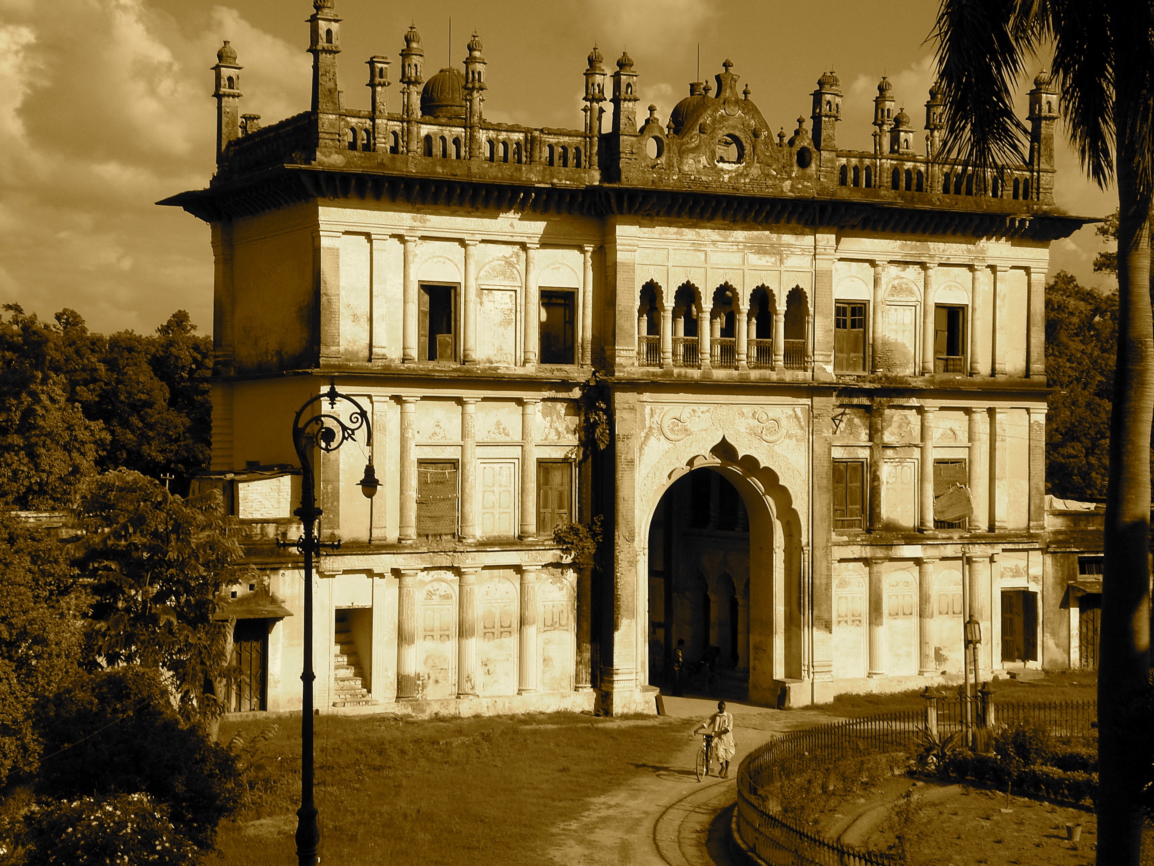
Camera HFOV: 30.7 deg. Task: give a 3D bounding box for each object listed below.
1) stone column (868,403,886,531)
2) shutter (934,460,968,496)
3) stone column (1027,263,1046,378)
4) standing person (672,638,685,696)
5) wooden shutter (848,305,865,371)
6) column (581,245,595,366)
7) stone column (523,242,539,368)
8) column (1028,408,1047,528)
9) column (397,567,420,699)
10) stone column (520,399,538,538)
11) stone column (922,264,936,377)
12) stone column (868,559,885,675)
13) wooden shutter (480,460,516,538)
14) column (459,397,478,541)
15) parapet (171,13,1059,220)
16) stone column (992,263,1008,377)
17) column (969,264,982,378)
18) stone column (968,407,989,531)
[{"bbox_3d":[8.612,0.983,60.247,0.460,3.700,0.460,0,-1,0],"label":"stone column"},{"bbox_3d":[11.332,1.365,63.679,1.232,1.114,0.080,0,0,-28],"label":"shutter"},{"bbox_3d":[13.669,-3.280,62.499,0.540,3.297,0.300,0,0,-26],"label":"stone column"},{"bbox_3d":[2.842,6.552,58.849,0.300,1.600,0.450,0,0,32],"label":"standing person"},{"bbox_3d":[8.258,-2.795,62.055,0.550,1.926,0.080,0,0,-28],"label":"wooden shutter"},{"bbox_3d":[0.288,-3.391,55.917,0.340,3.191,0.260,0,0,-26],"label":"column"},{"bbox_3d":[-1.204,-3.439,56.240,0.370,3.280,0.350,0,0,-26],"label":"stone column"},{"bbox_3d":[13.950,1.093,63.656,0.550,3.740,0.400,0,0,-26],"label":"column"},{"bbox_3d":[-4.372,5.190,54.463,0.520,3.390,0.520,1,-1,-24],"label":"column"},{"bbox_3d":[-1.270,0.947,55.844,0.480,3.690,0.480,0,-1,0],"label":"stone column"},{"bbox_3d":[10.182,-3.306,60.743,0.350,3.184,0.270,0,0,-26],"label":"stone column"},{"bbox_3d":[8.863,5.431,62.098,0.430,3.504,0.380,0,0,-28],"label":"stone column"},{"bbox_3d":[-2.109,1.763,55.885,1.020,2.010,0.120,0,0,-26],"label":"wooden shutter"},{"bbox_3d":[-2.880,0.981,55.903,0.430,3.751,0.380,0,0,-28],"label":"column"},{"bbox_3d":[2.080,-8.672,62.230,23.800,3.990,10.200,0,0,-26],"label":"parapet"},{"bbox_3d":[12.705,-3.366,63.011,0.430,3.350,0.330,0,0,-26],"label":"stone column"},{"bbox_3d":[11.908,-3.389,62.676,0.370,3.360,0.350,0,0,0],"label":"column"},{"bbox_3d":[12.197,1.107,63.852,0.430,3.766,0.380,0,0,-28],"label":"stone column"}]

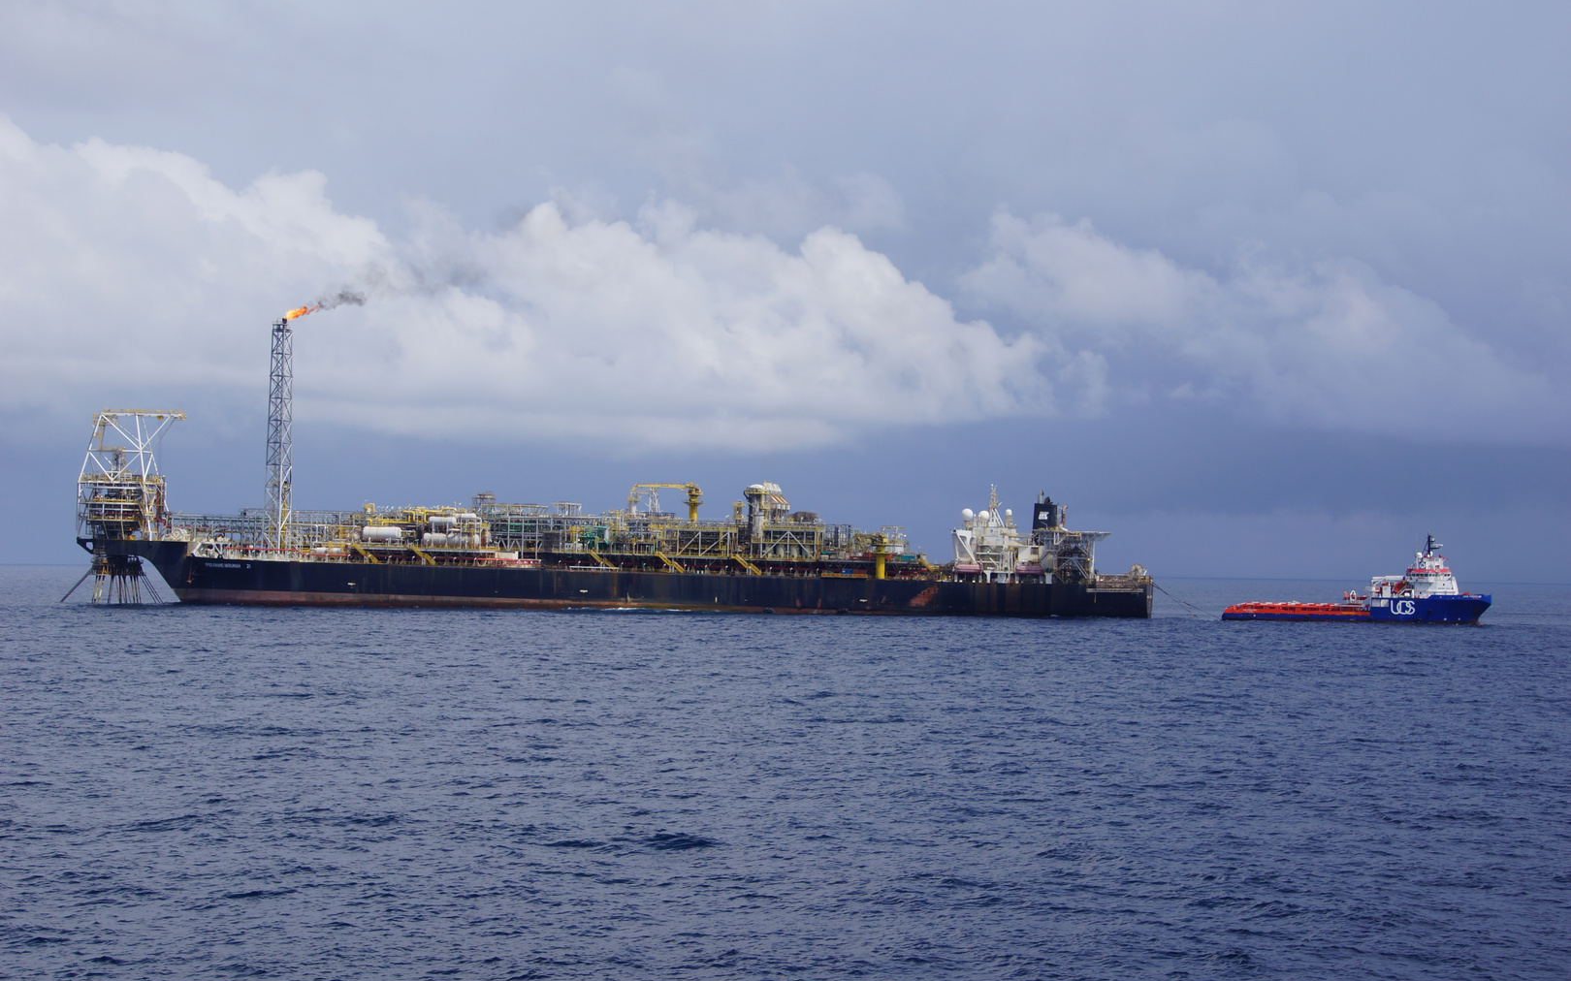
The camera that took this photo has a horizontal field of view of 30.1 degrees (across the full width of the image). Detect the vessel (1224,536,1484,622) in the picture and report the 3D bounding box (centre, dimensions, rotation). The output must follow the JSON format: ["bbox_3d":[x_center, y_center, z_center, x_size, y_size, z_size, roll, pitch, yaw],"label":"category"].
[{"bbox_3d":[168.551,26.635,860.521,77.000,27.000,17.500,0,-2,18],"label":"vessel"}]

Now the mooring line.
[{"bbox_3d":[120.600,33.500,898.000,15.500,11.500,3.000,0,-2,9],"label":"mooring line"}]

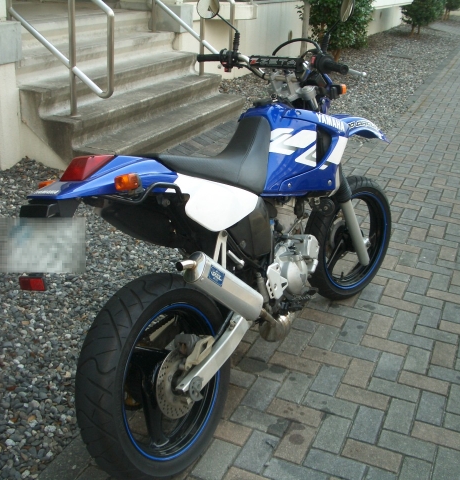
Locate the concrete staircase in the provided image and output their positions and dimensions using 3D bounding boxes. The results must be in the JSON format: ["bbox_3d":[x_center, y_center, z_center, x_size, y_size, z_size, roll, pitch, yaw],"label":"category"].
[{"bbox_3d":[-0.961,-1.510,5.651,1.430,1.050,2.420,12,25,20],"label":"concrete staircase"}]

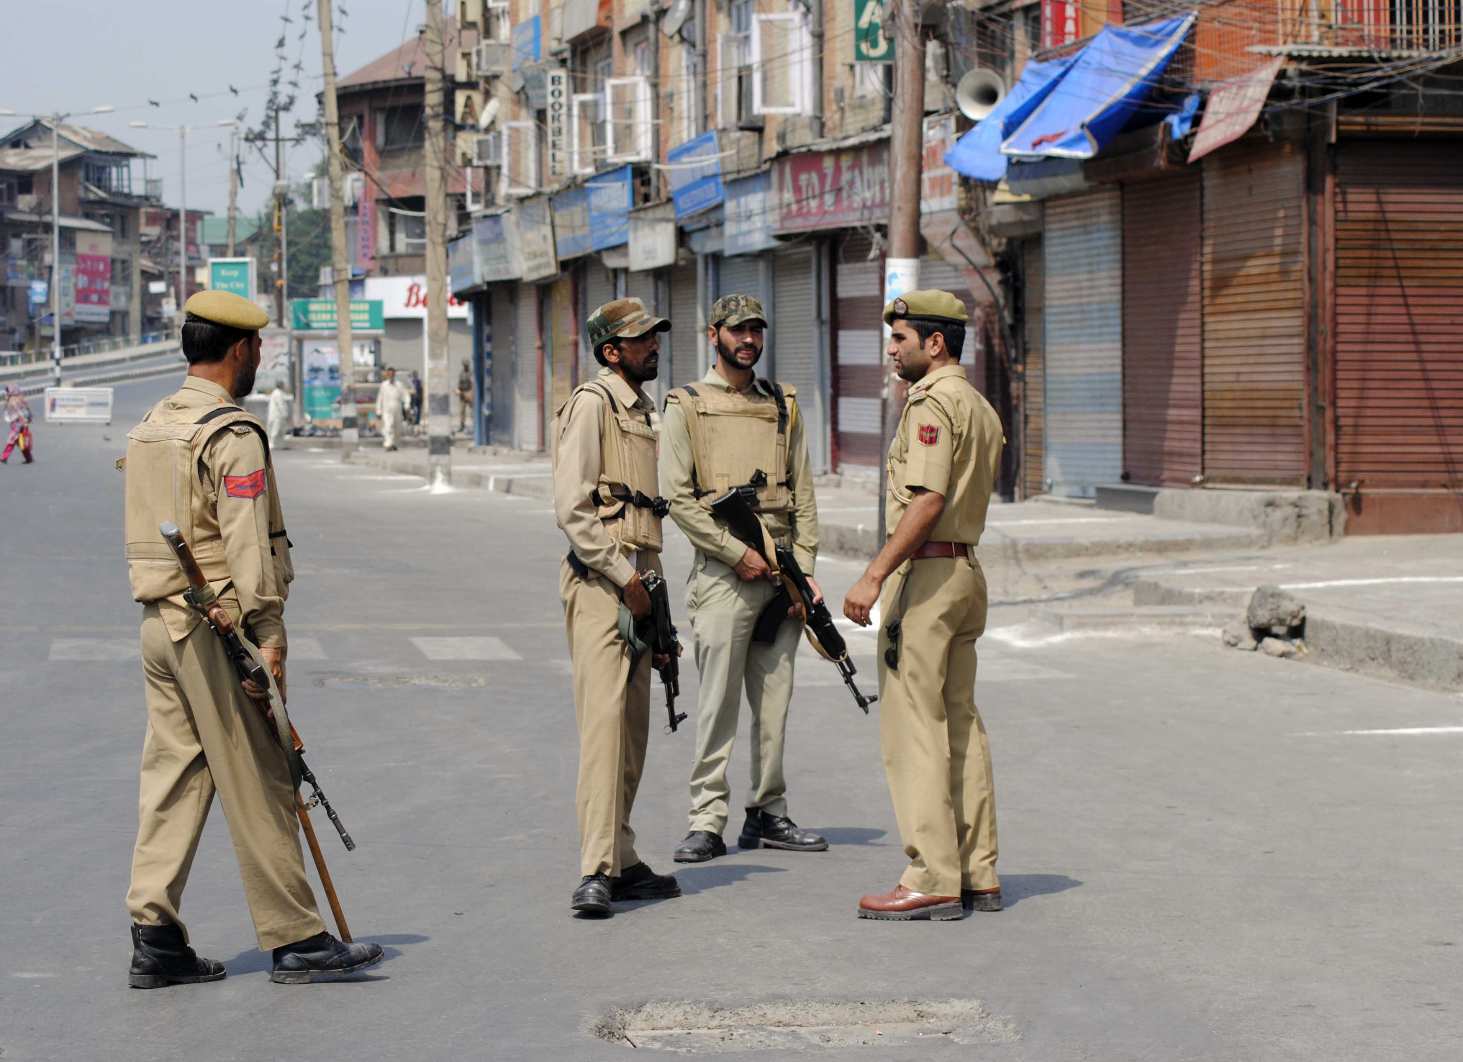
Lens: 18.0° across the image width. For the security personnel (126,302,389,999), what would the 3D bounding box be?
[{"bbox_3d":[-1.219,0.265,11.701,0.620,1.730,0.540,-2,2,-38],"label":"security personnel"}]

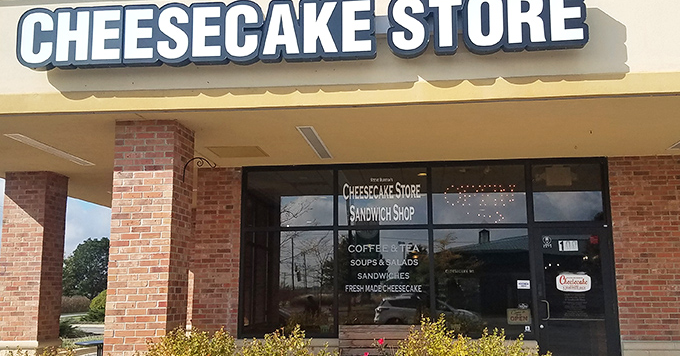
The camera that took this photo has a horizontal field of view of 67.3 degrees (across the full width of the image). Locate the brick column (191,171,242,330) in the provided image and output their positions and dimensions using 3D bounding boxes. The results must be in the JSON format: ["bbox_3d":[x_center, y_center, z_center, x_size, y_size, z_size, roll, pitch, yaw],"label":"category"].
[{"bbox_3d":[-1.678,1.060,7.286,0.650,2.340,0.500,-1,-9,4],"label":"brick column"}]

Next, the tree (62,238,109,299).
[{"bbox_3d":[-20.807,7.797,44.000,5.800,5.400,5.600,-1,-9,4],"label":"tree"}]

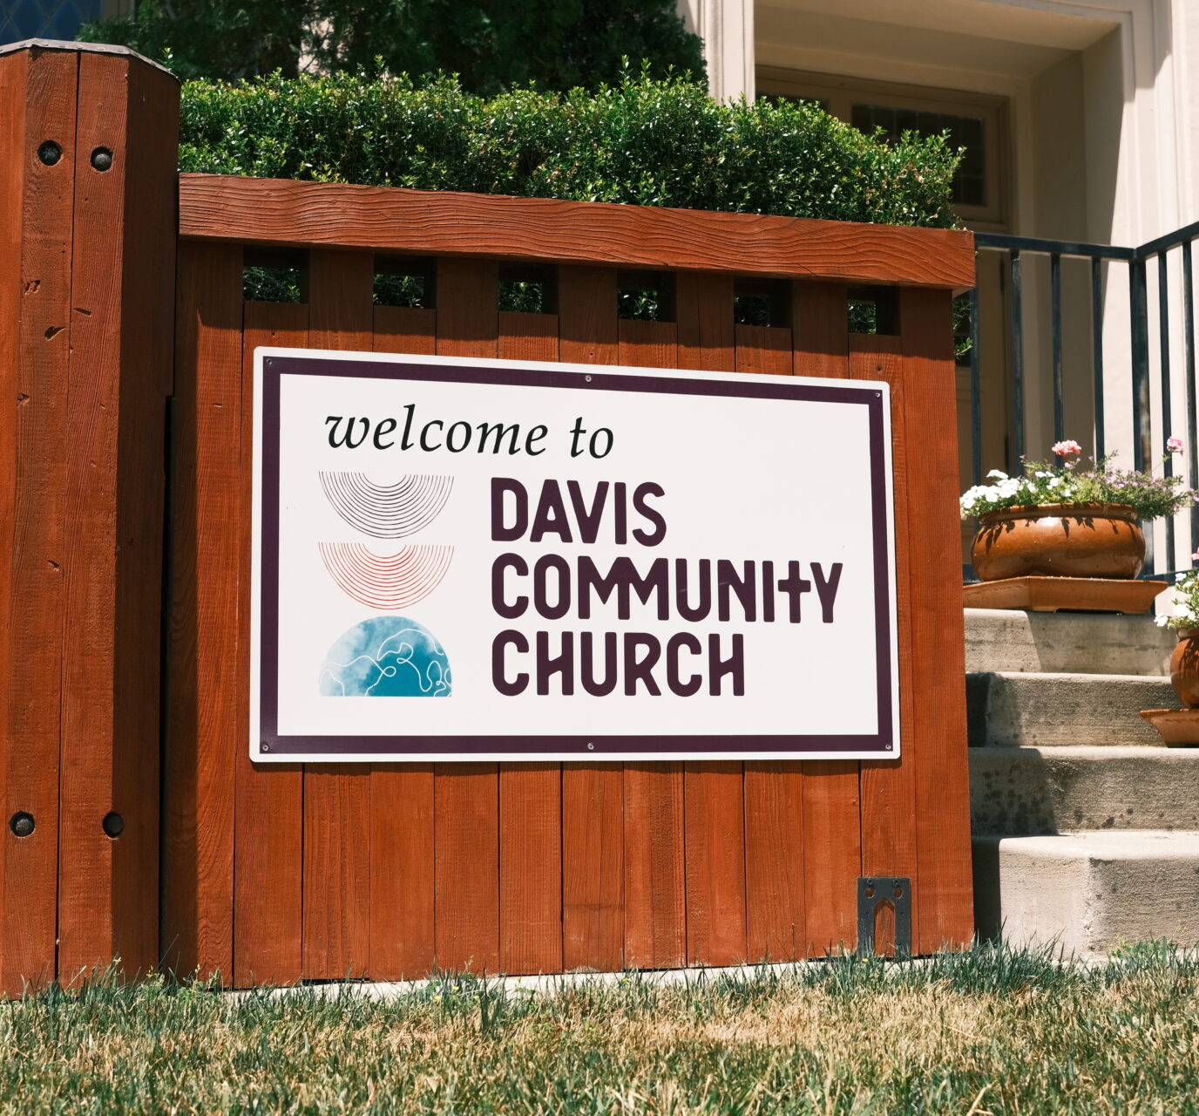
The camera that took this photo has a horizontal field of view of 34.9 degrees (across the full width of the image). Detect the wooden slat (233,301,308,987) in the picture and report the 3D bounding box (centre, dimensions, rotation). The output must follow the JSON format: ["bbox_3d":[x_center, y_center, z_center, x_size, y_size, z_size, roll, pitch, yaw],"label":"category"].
[{"bbox_3d":[-0.470,0.113,2.702,0.091,0.957,0.091,1,-7,-16],"label":"wooden slat"}]

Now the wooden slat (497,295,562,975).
[{"bbox_3d":[-0.114,0.122,2.807,0.091,0.957,0.091,1,-7,-16],"label":"wooden slat"}]

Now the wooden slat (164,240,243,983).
[{"bbox_3d":[-0.552,0.073,2.652,0.089,1.027,0.091,1,-7,-16],"label":"wooden slat"}]

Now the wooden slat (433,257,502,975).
[{"bbox_3d":[-0.200,0.082,2.753,0.089,1.026,0.091,1,-7,-16],"label":"wooden slat"}]

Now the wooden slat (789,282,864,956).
[{"bbox_3d":[0.331,0.092,2.942,0.091,1.039,0.091,1,-7,-16],"label":"wooden slat"}]

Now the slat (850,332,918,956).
[{"bbox_3d":[0.416,0.130,2.925,0.089,0.945,0.091,1,-7,-16],"label":"slat"}]

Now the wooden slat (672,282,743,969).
[{"bbox_3d":[0.153,0.087,2.890,0.091,1.039,0.091,1,-7,-16],"label":"wooden slat"}]

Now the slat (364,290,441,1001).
[{"bbox_3d":[-0.287,0.113,2.724,0.089,0.958,0.091,1,-7,-16],"label":"slat"}]

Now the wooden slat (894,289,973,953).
[{"bbox_3d":[0.509,0.096,2.994,0.091,1.039,0.091,1,-7,-16],"label":"wooden slat"}]

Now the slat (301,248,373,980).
[{"bbox_3d":[-0.376,0.075,2.703,0.089,1.021,0.091,1,-7,-16],"label":"slat"}]

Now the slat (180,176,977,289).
[{"bbox_3d":[-0.016,-0.470,2.870,1.216,0.089,0.137,1,-7,-16],"label":"slat"}]

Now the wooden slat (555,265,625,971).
[{"bbox_3d":[-0.024,0.085,2.803,0.089,1.023,0.091,1,-7,-16],"label":"wooden slat"}]

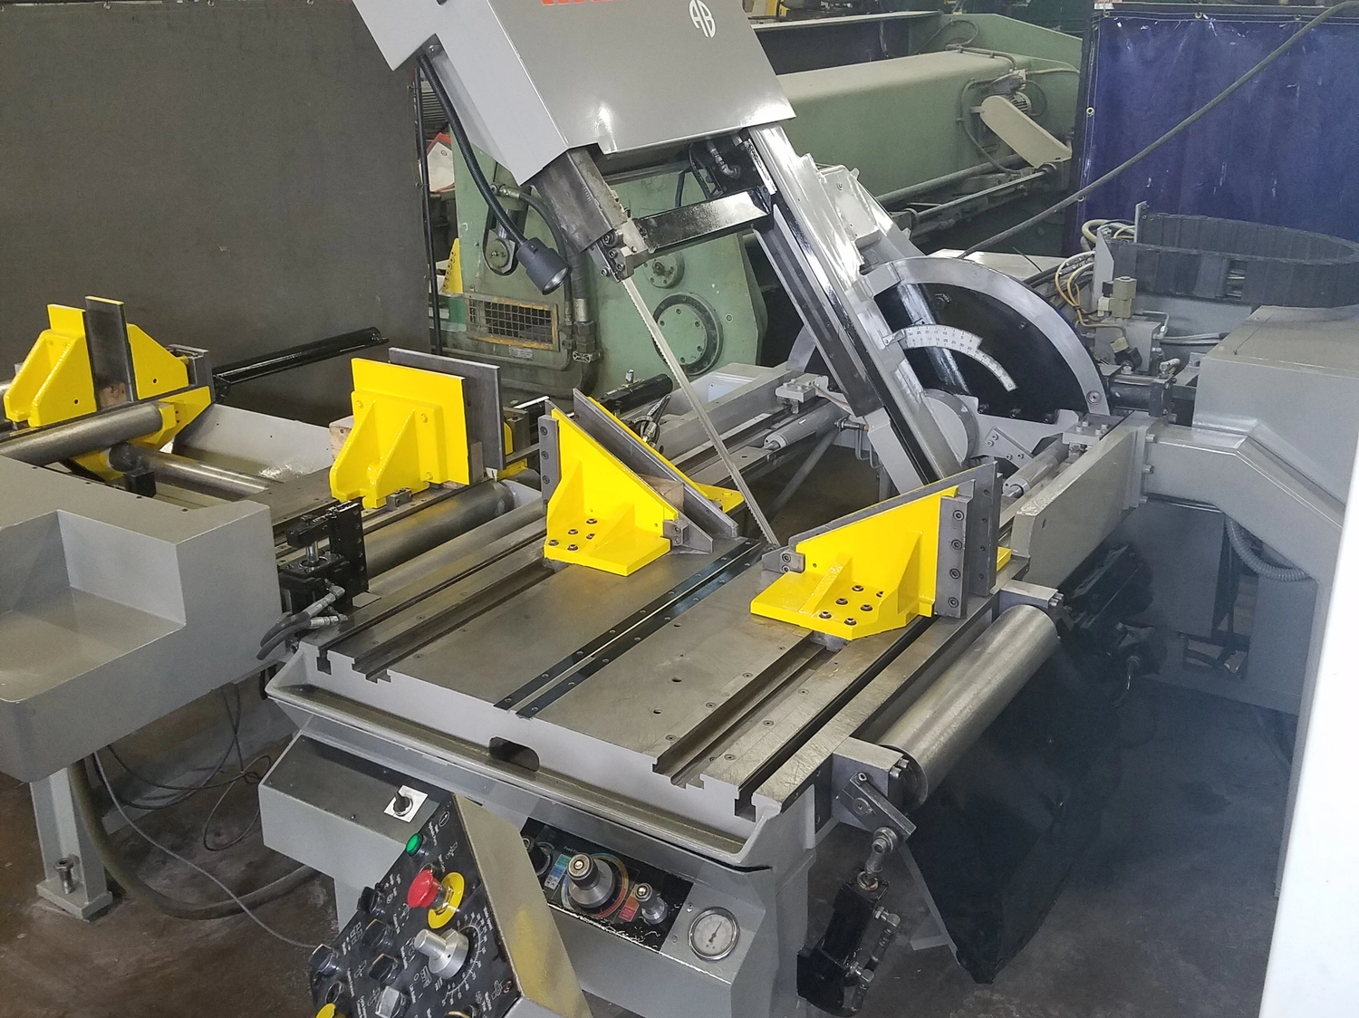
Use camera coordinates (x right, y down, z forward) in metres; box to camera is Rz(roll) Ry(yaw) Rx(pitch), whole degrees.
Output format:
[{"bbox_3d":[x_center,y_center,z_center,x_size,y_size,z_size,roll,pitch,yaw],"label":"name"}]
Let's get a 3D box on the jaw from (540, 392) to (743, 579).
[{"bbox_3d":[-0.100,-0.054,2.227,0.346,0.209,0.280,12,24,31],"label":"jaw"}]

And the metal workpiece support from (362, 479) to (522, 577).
[{"bbox_3d":[-0.519,0.069,2.579,0.097,0.098,0.523,12,24,31],"label":"metal workpiece support"}]

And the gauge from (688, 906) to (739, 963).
[{"bbox_3d":[0.042,0.478,1.518,0.061,0.027,0.061,12,56,31],"label":"gauge"}]

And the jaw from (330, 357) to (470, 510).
[{"bbox_3d":[-0.588,-0.143,2.688,0.305,0.246,0.185,12,24,31],"label":"jaw"}]

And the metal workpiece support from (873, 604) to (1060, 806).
[{"bbox_3d":[0.422,0.278,1.996,0.098,0.098,0.518,12,24,31],"label":"metal workpiece support"}]

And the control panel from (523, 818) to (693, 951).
[{"bbox_3d":[-0.113,0.426,1.596,0.243,0.057,0.093,12,56,31],"label":"control panel"}]

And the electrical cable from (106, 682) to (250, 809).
[{"bbox_3d":[-1.046,0.521,2.879,0.175,0.315,0.306,12,24,31],"label":"electrical cable"}]

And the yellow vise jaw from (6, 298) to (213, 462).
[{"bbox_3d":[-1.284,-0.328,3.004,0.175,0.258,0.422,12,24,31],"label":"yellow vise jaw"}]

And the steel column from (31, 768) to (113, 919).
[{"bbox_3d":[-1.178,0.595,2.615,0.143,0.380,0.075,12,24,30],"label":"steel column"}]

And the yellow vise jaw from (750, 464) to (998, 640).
[{"bbox_3d":[0.258,0.032,1.988,0.360,0.210,0.271,12,24,31],"label":"yellow vise jaw"}]

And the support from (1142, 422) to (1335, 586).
[{"bbox_3d":[1.161,-0.011,2.739,0.425,0.250,0.157,12,24,31],"label":"support"}]

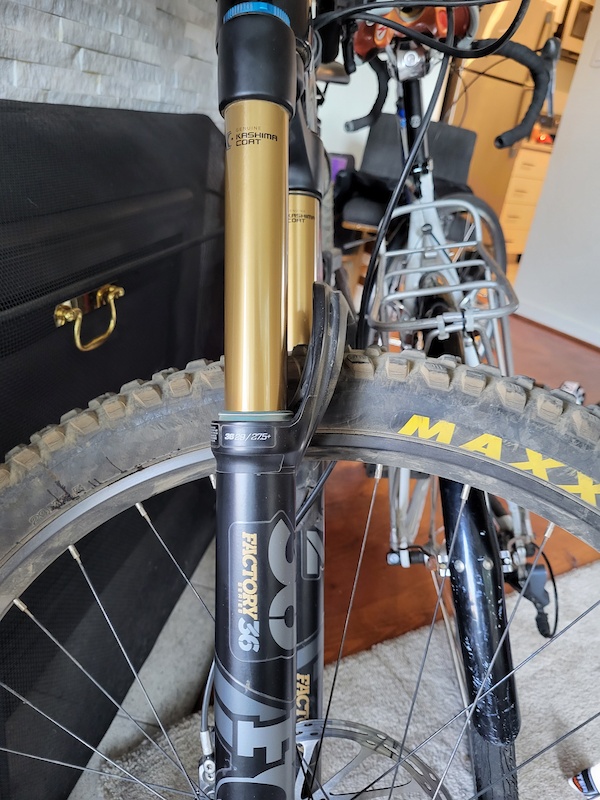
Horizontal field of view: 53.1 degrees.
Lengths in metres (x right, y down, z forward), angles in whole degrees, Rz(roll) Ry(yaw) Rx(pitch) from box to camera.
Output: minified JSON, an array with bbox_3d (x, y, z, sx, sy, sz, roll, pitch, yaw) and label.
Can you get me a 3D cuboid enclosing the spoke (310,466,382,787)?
[{"bbox_3d":[0.022,0.181,0.386,0.004,0.284,0.004,12,-6,8],"label":"spoke"}]

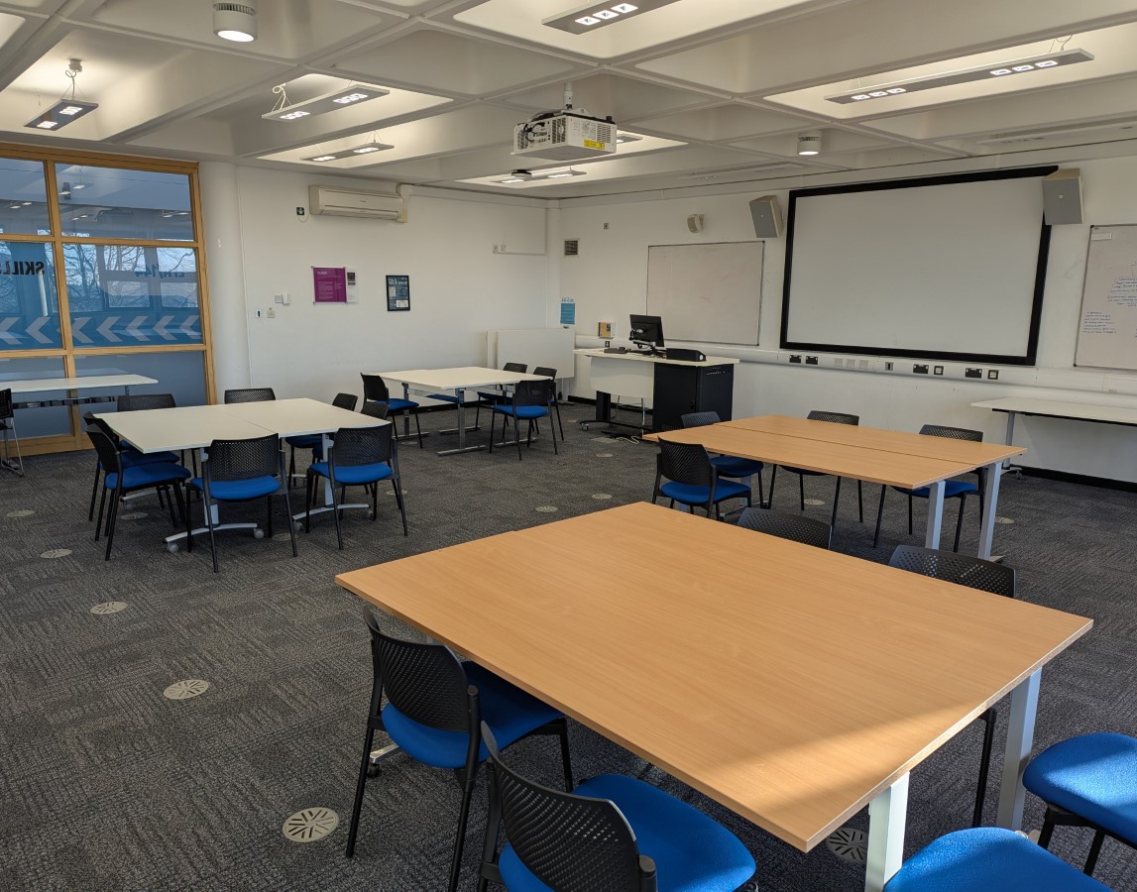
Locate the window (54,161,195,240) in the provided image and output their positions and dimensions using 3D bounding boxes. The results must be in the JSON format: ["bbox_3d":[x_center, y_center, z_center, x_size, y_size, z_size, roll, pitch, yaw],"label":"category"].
[{"bbox_3d":[-4.500,-2.483,8.432,1.248,0.681,0.050,-9,14,-41],"label":"window"}]

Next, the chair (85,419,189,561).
[{"bbox_3d":[-2.763,0.249,5.295,0.560,0.790,0.530,-7,13,-36],"label":"chair"}]

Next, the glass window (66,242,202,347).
[{"bbox_3d":[-4.505,-1.575,8.611,1.270,1.029,0.050,-9,14,-41],"label":"glass window"}]

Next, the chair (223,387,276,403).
[{"bbox_3d":[-2.593,-0.070,6.985,0.530,0.790,0.560,-9,14,-41],"label":"chair"}]

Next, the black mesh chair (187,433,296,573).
[{"bbox_3d":[-2.038,0.295,5.099,0.530,0.790,0.560,-9,14,-41],"label":"black mesh chair"}]

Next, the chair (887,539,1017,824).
[{"bbox_3d":[1.181,0.793,2.711,0.530,0.790,0.530,10,14,41],"label":"chair"}]

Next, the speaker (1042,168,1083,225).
[{"bbox_3d":[4.318,-2.149,7.120,0.220,0.420,0.300,-39,31,-29],"label":"speaker"}]

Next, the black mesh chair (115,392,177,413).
[{"bbox_3d":[-3.257,0.005,6.550,0.530,0.790,0.560,-9,14,-41],"label":"black mesh chair"}]

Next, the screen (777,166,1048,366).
[{"bbox_3d":[3.401,-1.806,8.433,0.050,1.775,2.720,-9,15,-42],"label":"screen"}]

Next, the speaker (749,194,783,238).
[{"bbox_3d":[2.263,-2.572,9.234,0.220,0.420,0.300,-33,28,-29],"label":"speaker"}]

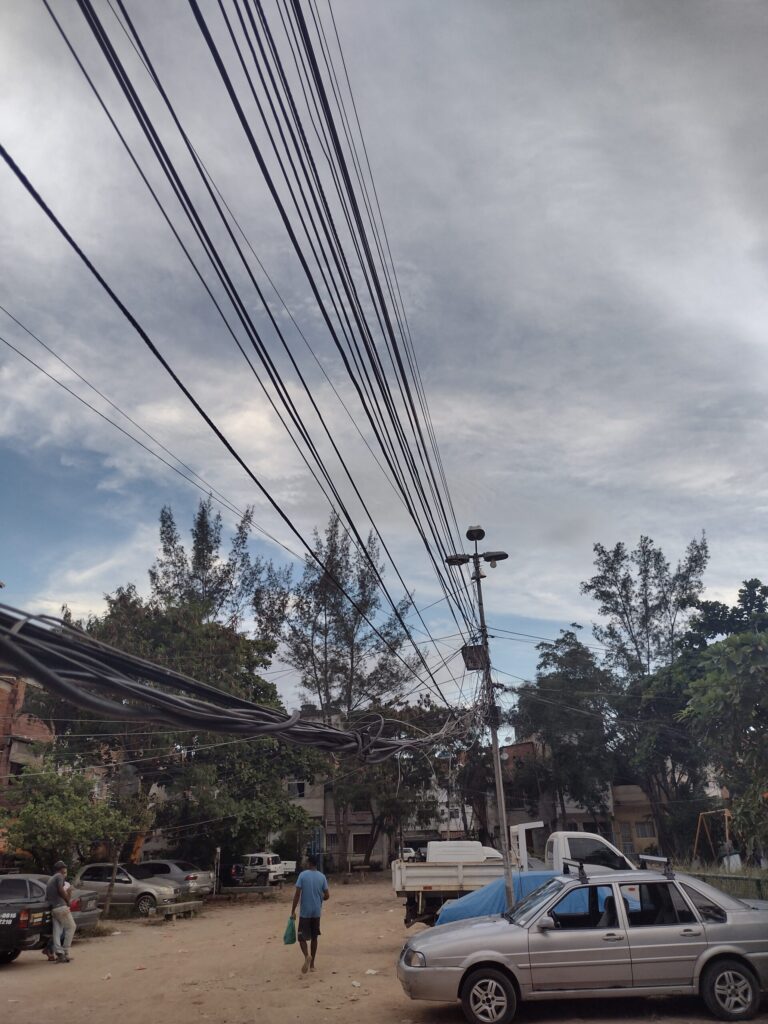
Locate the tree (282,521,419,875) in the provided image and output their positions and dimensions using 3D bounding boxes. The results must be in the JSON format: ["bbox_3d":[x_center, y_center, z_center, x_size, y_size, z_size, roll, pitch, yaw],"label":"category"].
[{"bbox_3d":[-2.522,11.914,57.935,8.800,25.739,8.200,-2,-23,0],"label":"tree"}]

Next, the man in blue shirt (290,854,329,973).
[{"bbox_3d":[-1.202,6.518,13.031,0.560,1.726,0.450,-2,-23,-2],"label":"man in blue shirt"}]

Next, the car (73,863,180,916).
[{"bbox_3d":[-7.778,11.543,24.626,3.900,1.450,1.640,-10,-24,17],"label":"car"}]

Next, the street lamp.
[{"bbox_3d":[1.585,3.287,11.858,1.000,6.563,0.450,-2,-23,0],"label":"street lamp"}]

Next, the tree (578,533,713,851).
[{"bbox_3d":[15.245,10.851,49.880,7.600,20.236,7.000,-2,-23,0],"label":"tree"}]

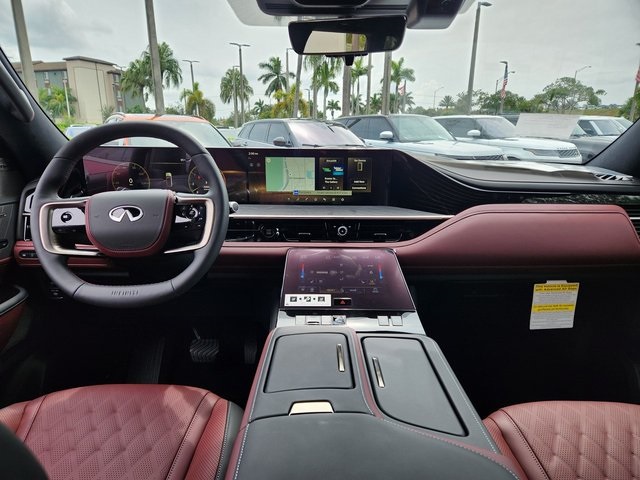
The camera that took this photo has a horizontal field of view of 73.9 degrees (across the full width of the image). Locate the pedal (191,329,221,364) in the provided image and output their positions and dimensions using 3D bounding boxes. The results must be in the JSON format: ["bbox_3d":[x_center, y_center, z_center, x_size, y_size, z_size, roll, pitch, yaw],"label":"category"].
[{"bbox_3d":[-0.377,0.352,1.400,0.096,0.110,0.060,0,-12,-1],"label":"pedal"}]

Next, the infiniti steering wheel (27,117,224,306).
[{"bbox_3d":[-0.368,-0.052,0.848,0.380,0.370,0.100,-1,-7,-1],"label":"infiniti steering wheel"}]

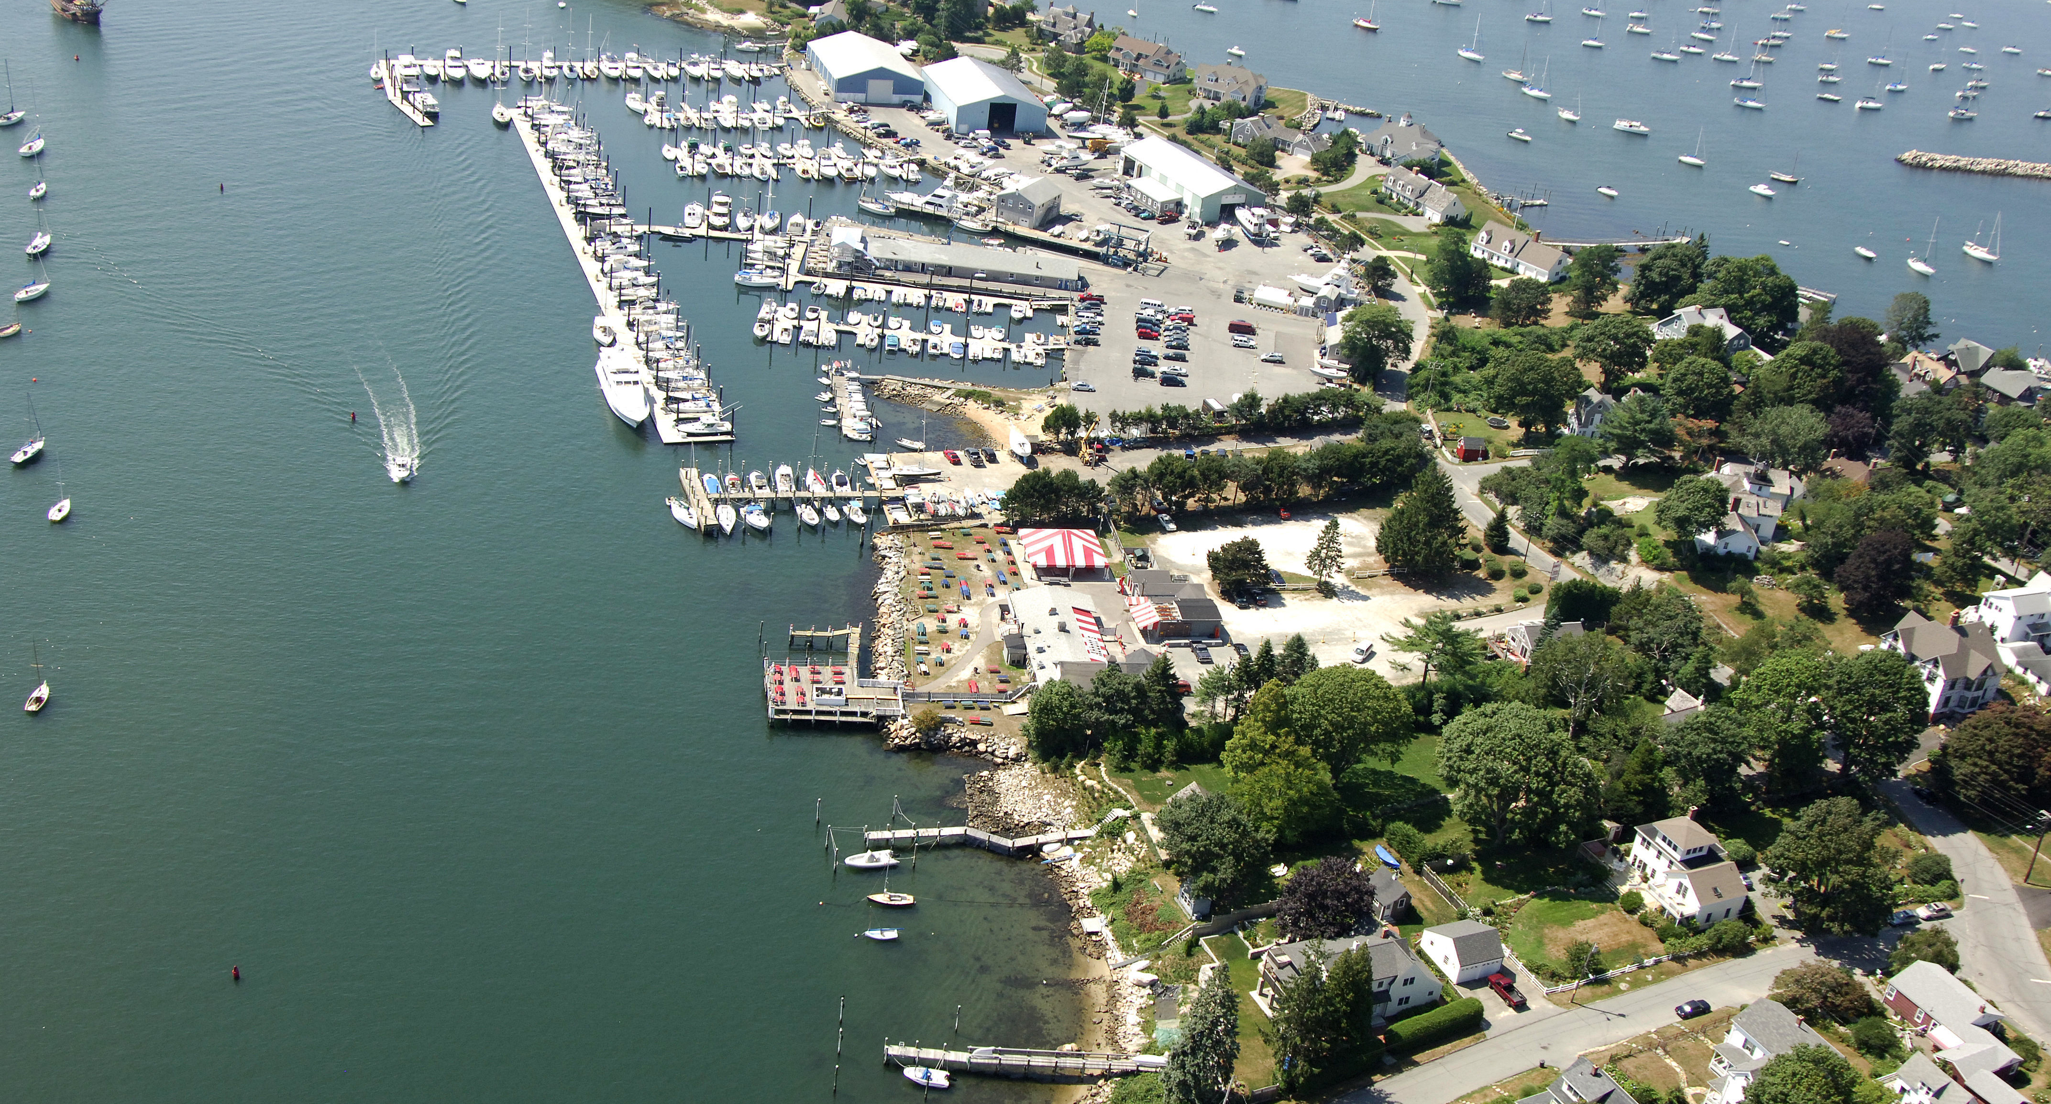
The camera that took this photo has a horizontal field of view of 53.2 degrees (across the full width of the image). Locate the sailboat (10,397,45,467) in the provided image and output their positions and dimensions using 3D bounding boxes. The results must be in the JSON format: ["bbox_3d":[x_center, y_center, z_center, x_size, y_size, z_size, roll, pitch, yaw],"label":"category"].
[{"bbox_3d":[-156.790,-19.820,321.870,2.600,10.500,8.500,8,26,4],"label":"sailboat"}]

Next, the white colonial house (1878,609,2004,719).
[{"bbox_3d":[138.660,16.400,311.610,13.100,10.000,15.300,-5,29,-23],"label":"white colonial house"}]

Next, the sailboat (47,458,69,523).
[{"bbox_3d":[-150.540,-10.150,318.790,2.600,9.700,7.400,3,27,-7],"label":"sailboat"}]

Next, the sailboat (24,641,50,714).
[{"bbox_3d":[-123.650,15.330,256.070,2.250,8.400,6.400,2,27,-9],"label":"sailboat"}]

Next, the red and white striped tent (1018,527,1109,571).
[{"bbox_3d":[6.140,-0.590,335.990,12.400,5.600,12.400,0,27,-13],"label":"red and white striped tent"}]

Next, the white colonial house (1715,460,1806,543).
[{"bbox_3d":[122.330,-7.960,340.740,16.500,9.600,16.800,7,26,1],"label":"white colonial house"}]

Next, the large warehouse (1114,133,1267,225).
[{"bbox_3d":[41.010,-91.920,503.550,17.800,9.400,39.500,-8,30,-26],"label":"large warehouse"}]

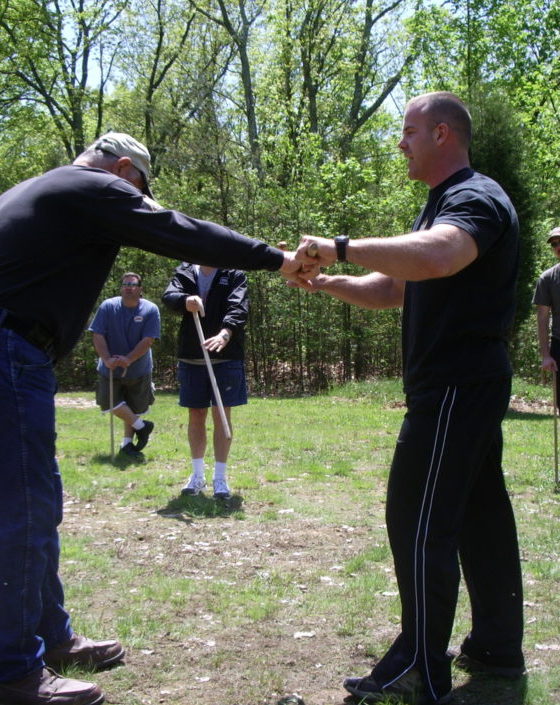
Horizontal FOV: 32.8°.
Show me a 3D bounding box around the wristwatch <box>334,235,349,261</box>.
[{"bbox_3d":[0.173,-0.292,2.680,0.042,0.072,0.064,0,0,0],"label":"wristwatch"}]

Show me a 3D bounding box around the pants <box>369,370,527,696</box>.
[{"bbox_3d":[0.515,0.517,2.869,0.490,0.960,0.420,0,1,-5],"label":"pants"}]

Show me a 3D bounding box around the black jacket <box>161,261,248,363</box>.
[{"bbox_3d":[-0.489,-0.270,6.236,0.570,0.670,0.400,0,1,3],"label":"black jacket"}]

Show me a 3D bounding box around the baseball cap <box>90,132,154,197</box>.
[{"bbox_3d":[-0.441,-0.574,2.860,0.250,0.125,0.180,36,-8,-11],"label":"baseball cap"}]

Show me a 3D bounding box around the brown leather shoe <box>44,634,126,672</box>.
[{"bbox_3d":[-0.615,0.890,2.850,0.310,0.120,0.120,0,1,-12],"label":"brown leather shoe"}]

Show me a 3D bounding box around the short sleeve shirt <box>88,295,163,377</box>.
[{"bbox_3d":[-1.325,-0.128,8.100,0.600,0.690,0.330,0,1,-14],"label":"short sleeve shirt"}]

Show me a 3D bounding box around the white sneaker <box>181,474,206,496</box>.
[{"bbox_3d":[-0.564,0.864,6.200,0.110,0.120,0.290,1,2,25],"label":"white sneaker"}]

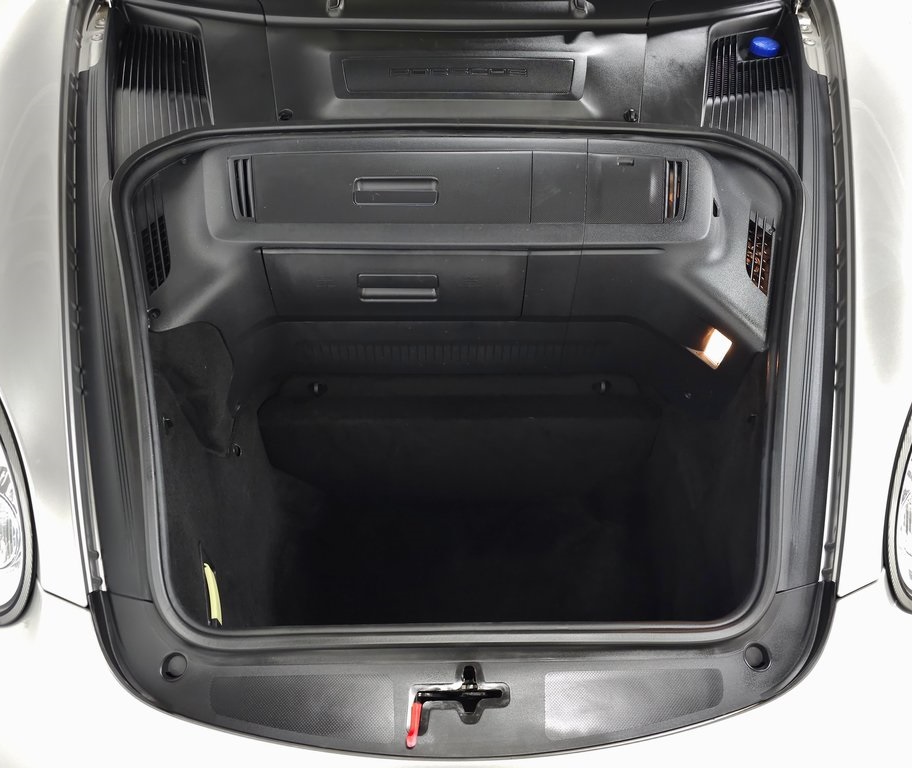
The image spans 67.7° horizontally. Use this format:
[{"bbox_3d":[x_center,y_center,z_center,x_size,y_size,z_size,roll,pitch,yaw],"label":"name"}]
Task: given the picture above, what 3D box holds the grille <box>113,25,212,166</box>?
[{"bbox_3d":[-0.466,-0.457,1.081,0.150,0.035,0.215,0,100,-3],"label":"grille"}]

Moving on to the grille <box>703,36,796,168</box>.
[{"bbox_3d":[0.469,-0.450,1.081,0.140,0.035,0.200,0,100,3],"label":"grille"}]

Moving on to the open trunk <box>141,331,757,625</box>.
[{"bbox_3d":[0.006,0.181,1.152,0.790,0.450,0.550,-1,61,0],"label":"open trunk"}]

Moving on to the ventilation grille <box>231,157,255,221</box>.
[{"bbox_3d":[-0.356,-0.326,1.136,0.038,0.020,0.104,-1,103,-3],"label":"ventilation grille"}]

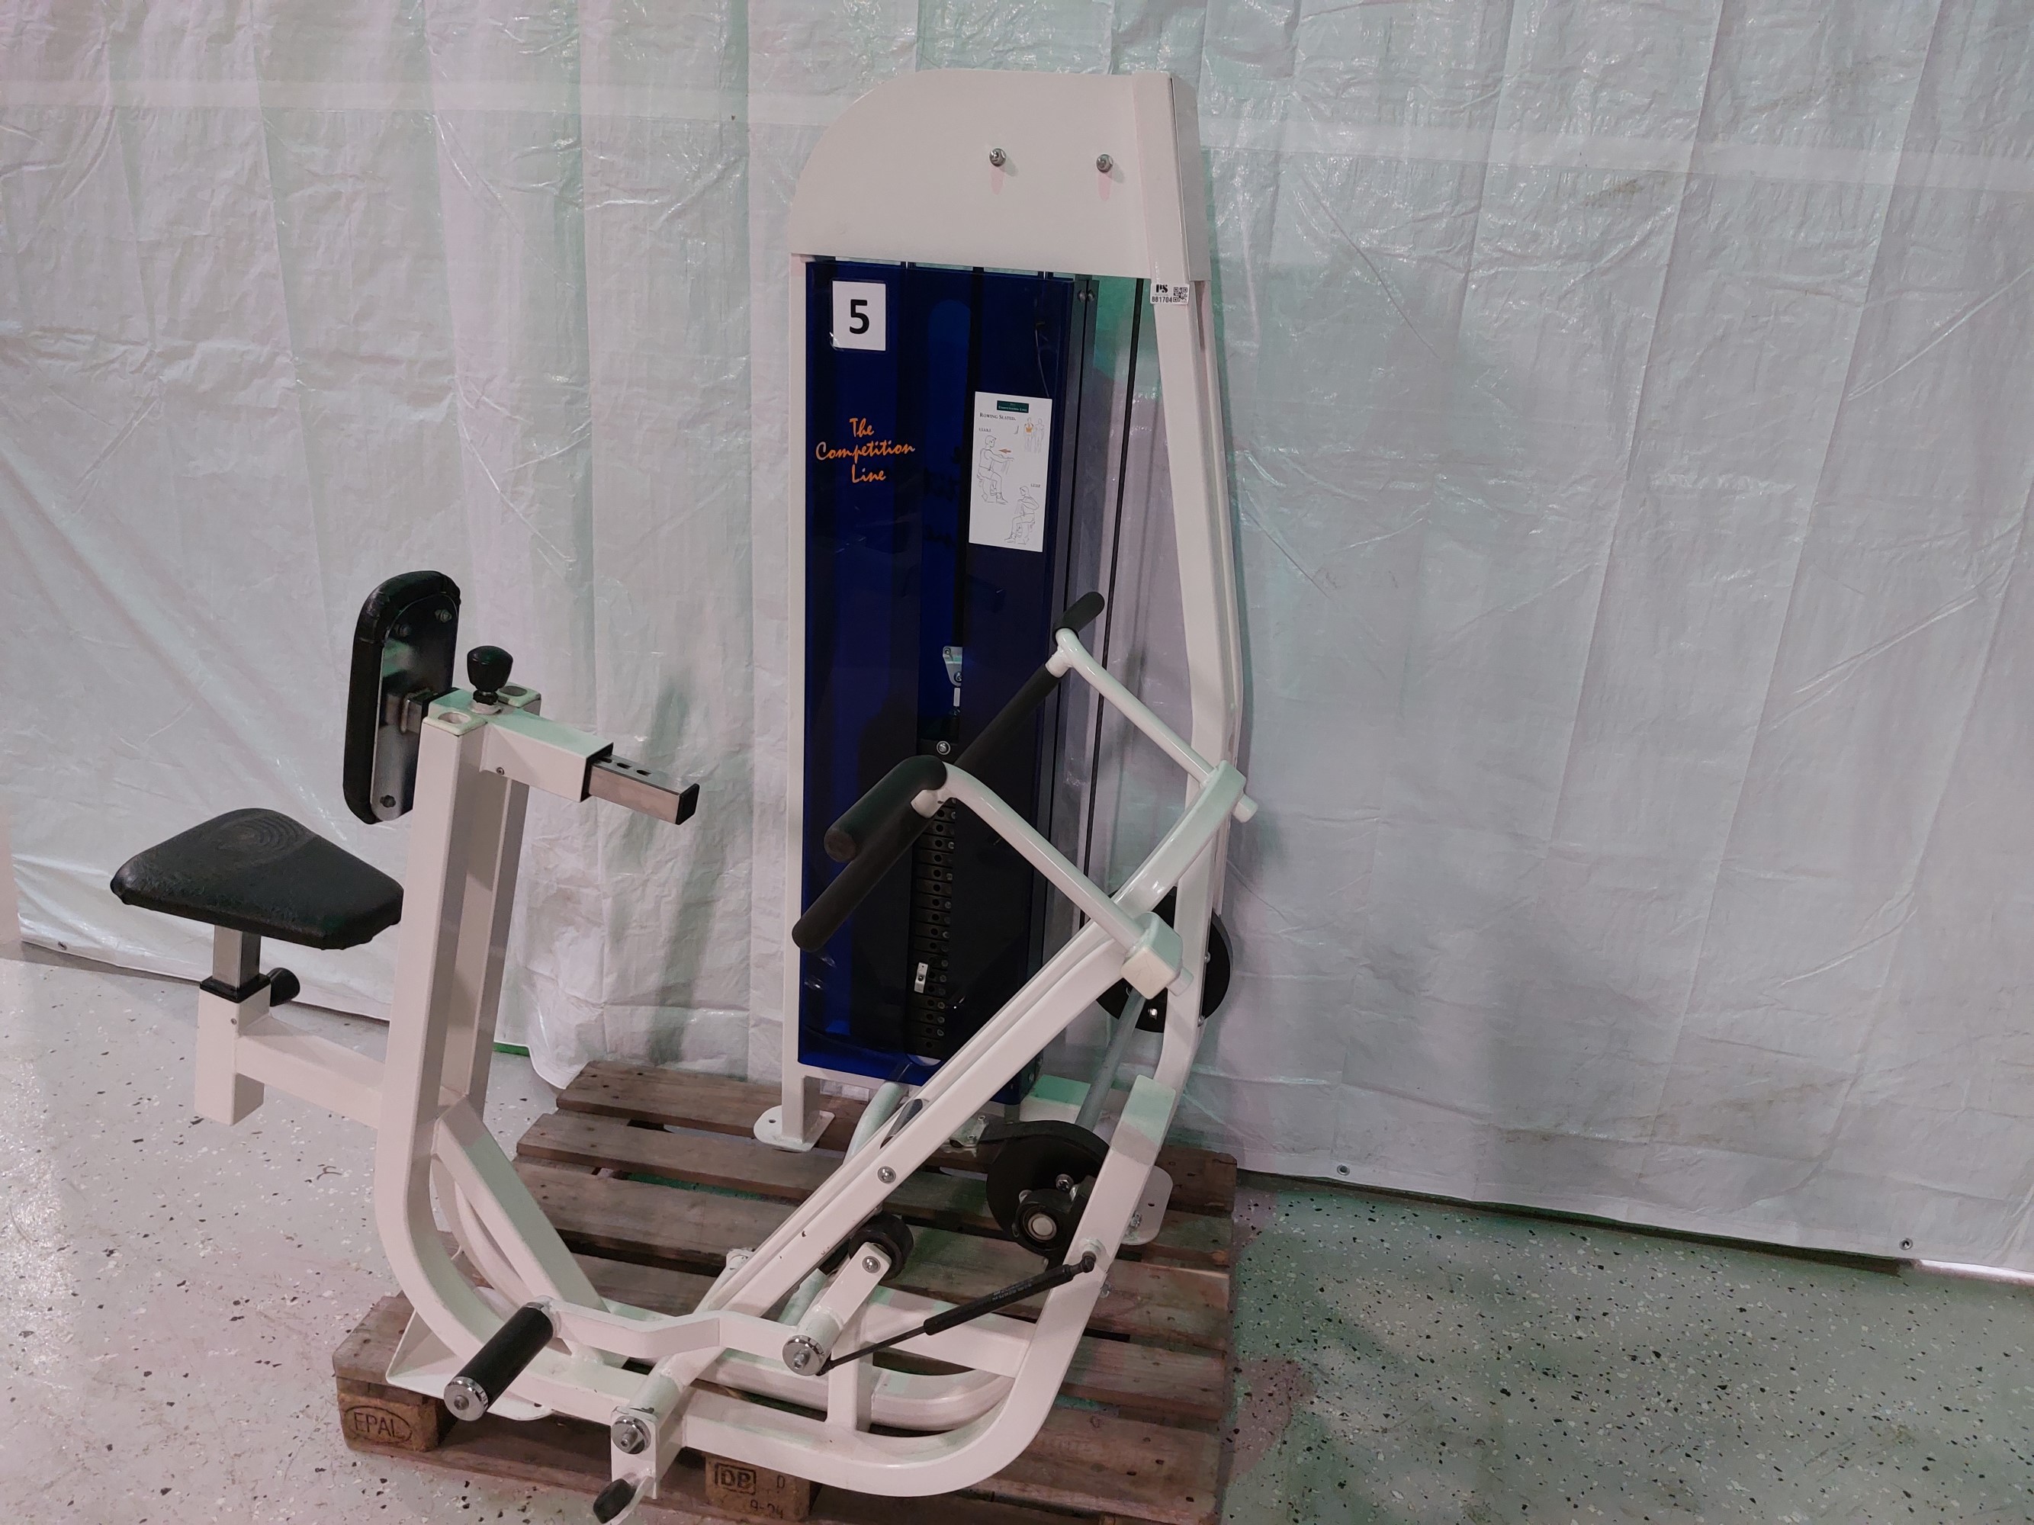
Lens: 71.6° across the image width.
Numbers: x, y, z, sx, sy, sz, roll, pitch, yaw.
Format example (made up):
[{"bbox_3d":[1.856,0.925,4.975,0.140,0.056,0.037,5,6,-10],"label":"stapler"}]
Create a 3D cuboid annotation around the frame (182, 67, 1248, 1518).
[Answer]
[{"bbox_3d":[-0.404,-0.013,1.799,1.360,1.700,1.030,8,20,13],"label":"frame"}]

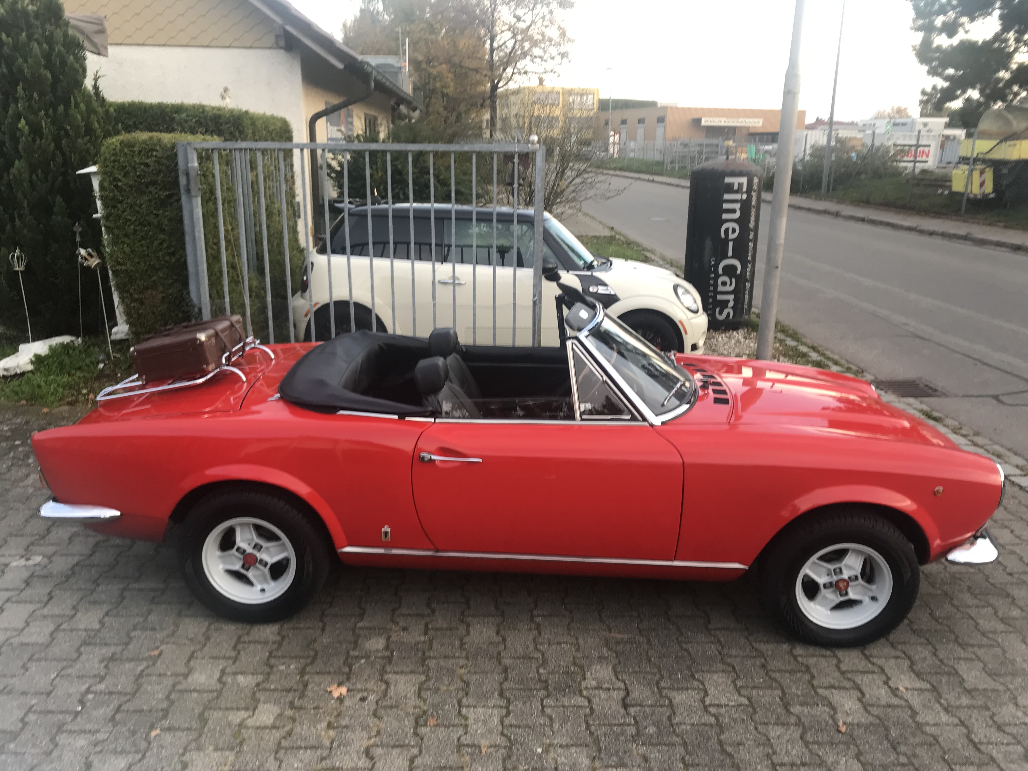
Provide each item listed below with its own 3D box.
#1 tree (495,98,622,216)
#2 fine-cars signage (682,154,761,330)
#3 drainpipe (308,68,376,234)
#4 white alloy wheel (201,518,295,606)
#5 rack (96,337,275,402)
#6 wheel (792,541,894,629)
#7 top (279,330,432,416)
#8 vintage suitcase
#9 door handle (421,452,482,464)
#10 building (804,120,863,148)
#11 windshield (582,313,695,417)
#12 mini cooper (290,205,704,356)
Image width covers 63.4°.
[{"bbox_3d":[0.808,-4.079,16.070,2.442,2.757,2.319,1,16,3],"label":"tree"},{"bbox_3d":[2.311,-1.562,9.133,0.780,1.770,0.780,-2,16,-8],"label":"fine-cars signage"},{"bbox_3d":[-2.059,-2.453,10.277,0.845,2.752,0.120,0,16,-3],"label":"drainpipe"},{"bbox_3d":[-1.018,0.657,3.274,0.366,0.366,0.170,2,15,1],"label":"white alloy wheel"},{"bbox_3d":[-1.442,-0.079,3.768,0.620,0.160,0.640,-6,14,3],"label":"rack"},{"bbox_3d":[1.259,0.748,3.242,0.366,0.366,0.170,2,15,1],"label":"wheel"},{"bbox_3d":[-0.626,-0.095,3.744,0.690,0.180,1.480,2,15,1],"label":"top"},{"bbox_3d":[-1.456,-0.177,3.774,0.305,0.170,0.450,-9,14,4],"label":"vintage suitcase"},{"bbox_3d":[-0.229,0.261,2.990,0.226,0.034,0.045,2,15,1],"label":"door handle"},{"bbox_3d":[35.815,-27.256,94.302,9.000,5.000,9.000,2,16,6],"label":"building"},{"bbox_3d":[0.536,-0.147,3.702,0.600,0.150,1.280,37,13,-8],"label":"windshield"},{"bbox_3d":[-0.030,-0.931,7.483,3.710,1.410,1.720,1,16,1],"label":"mini cooper"}]

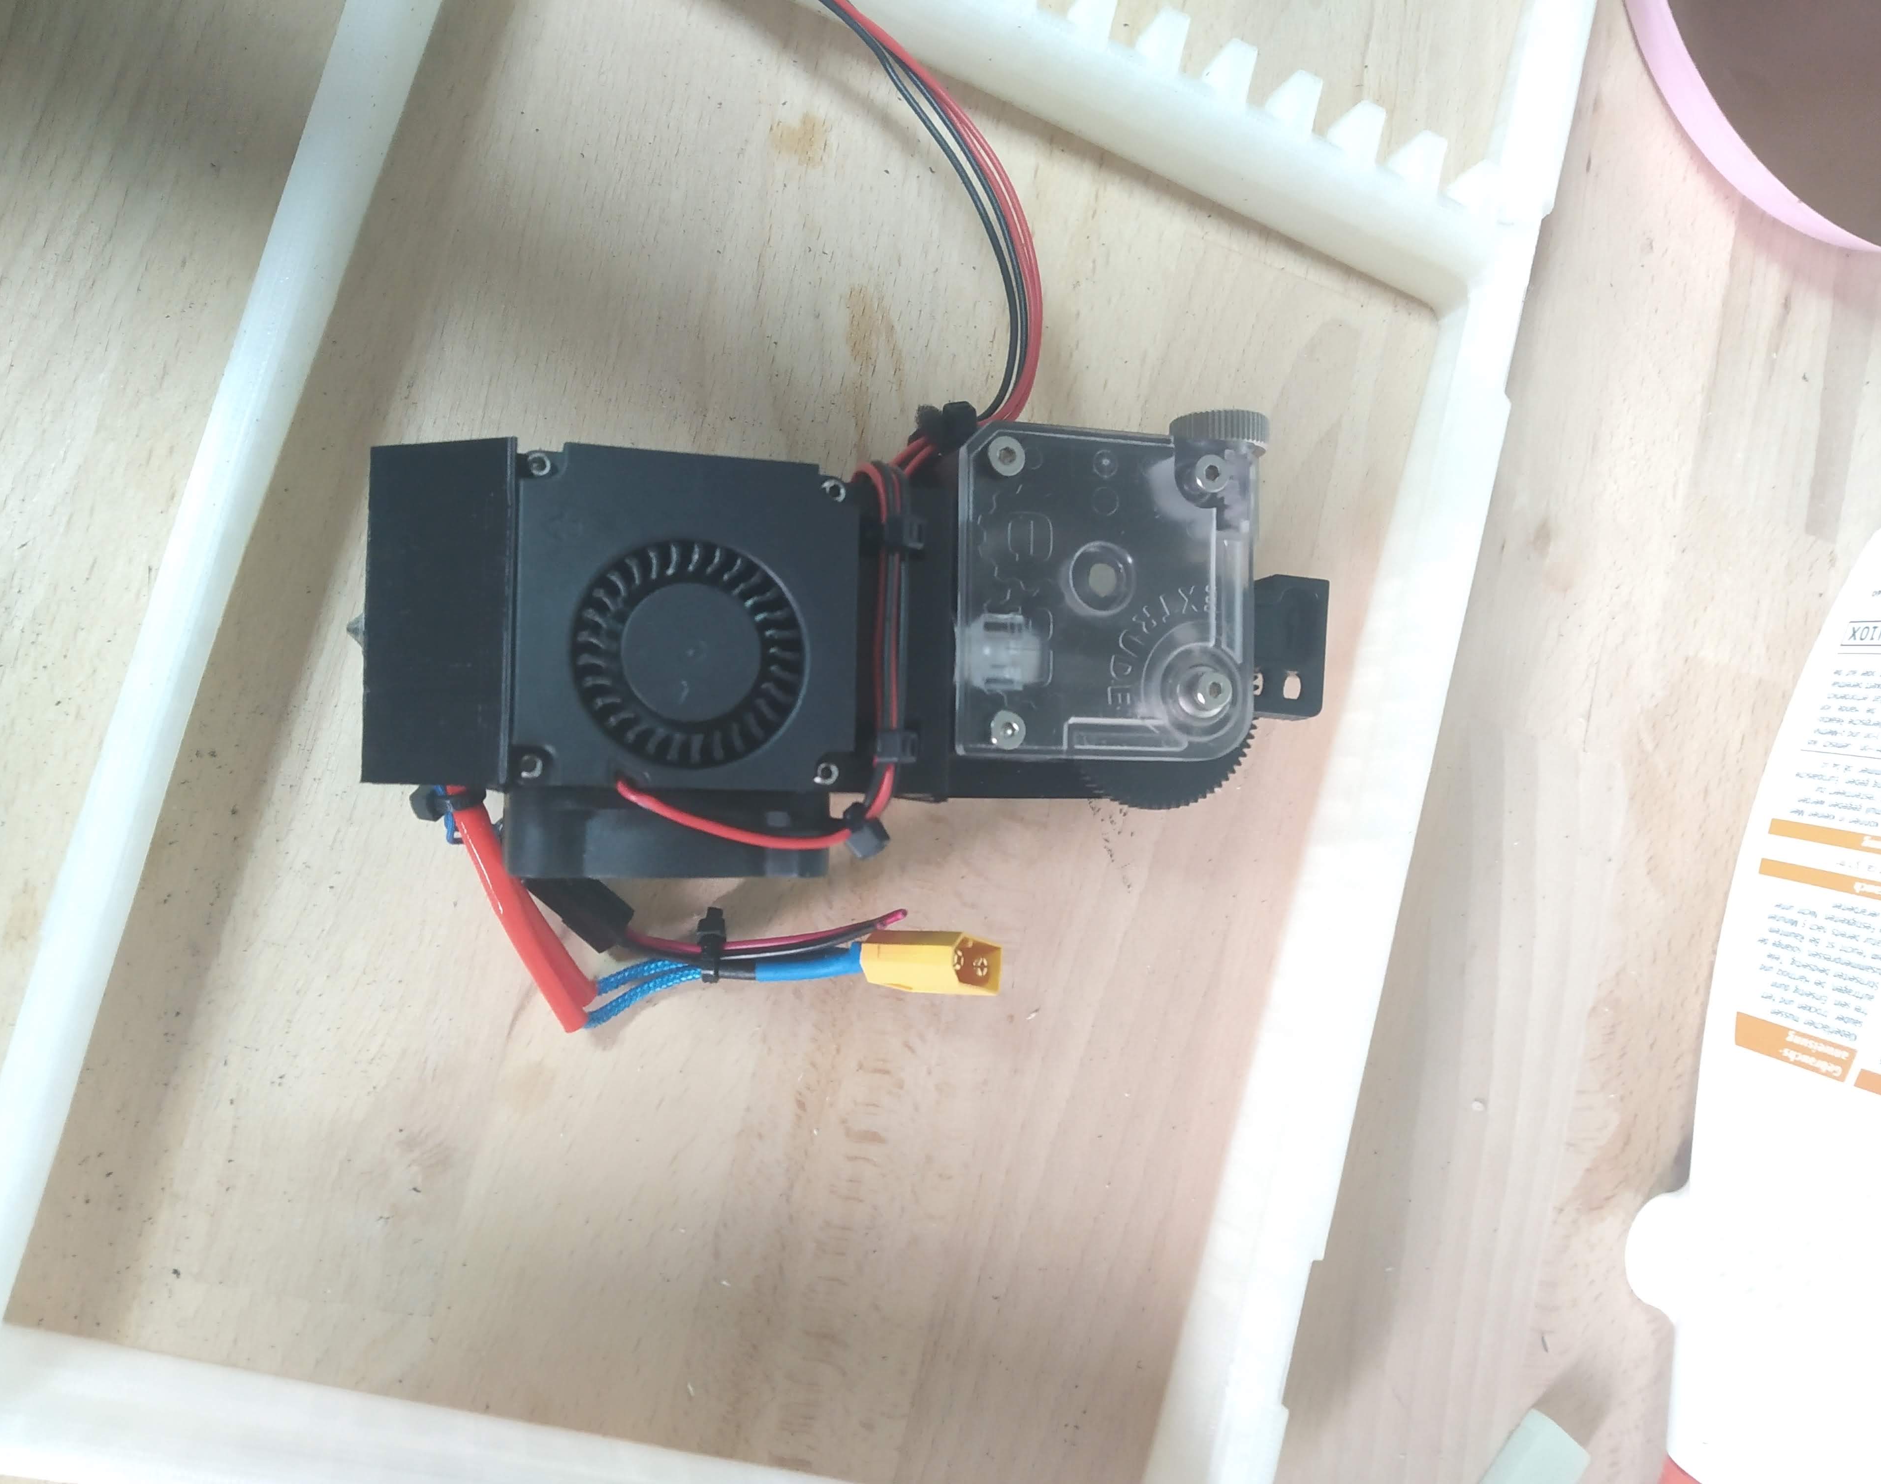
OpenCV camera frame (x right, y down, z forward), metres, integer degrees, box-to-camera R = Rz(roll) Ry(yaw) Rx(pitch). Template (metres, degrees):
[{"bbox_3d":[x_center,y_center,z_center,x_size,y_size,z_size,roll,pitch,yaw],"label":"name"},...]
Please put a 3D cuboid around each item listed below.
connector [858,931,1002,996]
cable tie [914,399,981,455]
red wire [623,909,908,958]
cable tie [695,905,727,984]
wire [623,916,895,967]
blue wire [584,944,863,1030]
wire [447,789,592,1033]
[{"bbox_3d":[-0.001,0.036,0.240,0.017,0.016,0.008,-3,73,30],"label":"connector"},{"bbox_3d":[0.001,-0.050,0.236,0.009,0.007,0.008,0,86,-8],"label":"cable tie"},{"bbox_3d":[-0.030,0.032,0.250,0.055,0.004,0.006,-7,86,25],"label":"red wire"},{"bbox_3d":[-0.039,0.034,0.254,0.005,0.007,0.013,0,86,-8],"label":"cable tie"},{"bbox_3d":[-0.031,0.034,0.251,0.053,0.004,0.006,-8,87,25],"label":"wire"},{"bbox_3d":[-0.037,0.041,0.257,0.053,0.010,0.009,-13,88,21],"label":"blue wire"},{"bbox_3d":[-0.071,0.027,0.253,0.008,0.010,0.049,-23,120,-9],"label":"wire"}]

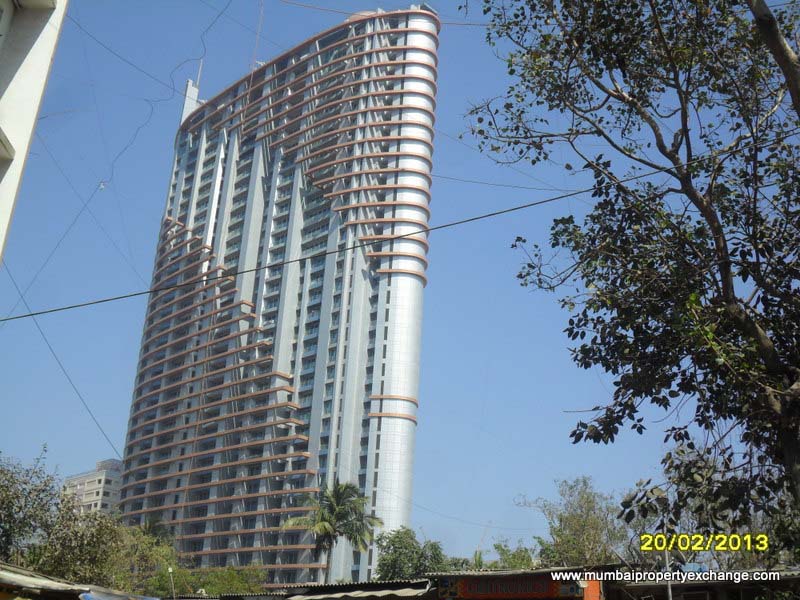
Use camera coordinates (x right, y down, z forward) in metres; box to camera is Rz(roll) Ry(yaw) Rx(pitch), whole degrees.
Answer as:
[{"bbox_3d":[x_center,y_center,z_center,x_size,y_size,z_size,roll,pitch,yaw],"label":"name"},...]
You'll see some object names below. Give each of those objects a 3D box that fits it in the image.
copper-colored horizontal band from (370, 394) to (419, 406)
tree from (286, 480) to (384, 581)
[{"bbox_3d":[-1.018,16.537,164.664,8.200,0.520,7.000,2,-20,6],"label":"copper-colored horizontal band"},{"bbox_3d":[-4.870,18.789,67.550,6.700,13.758,6.500,4,-20,0],"label":"tree"}]

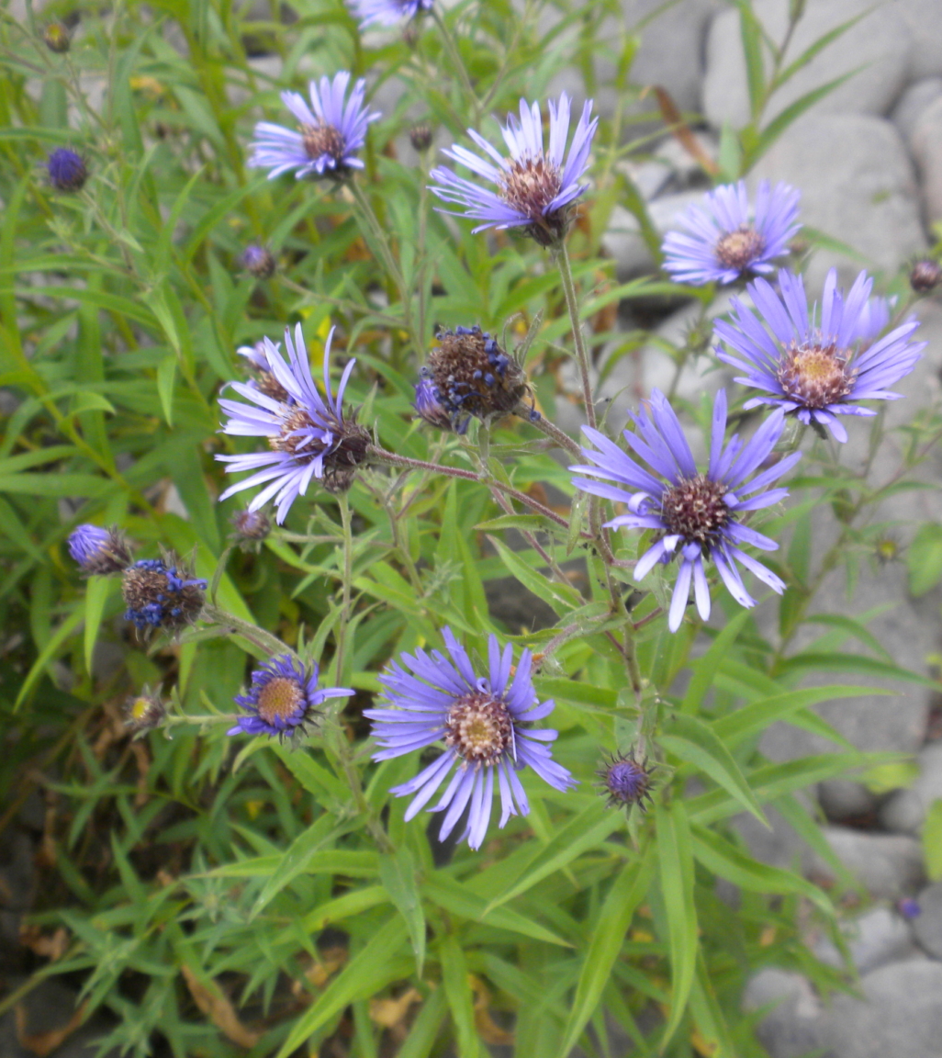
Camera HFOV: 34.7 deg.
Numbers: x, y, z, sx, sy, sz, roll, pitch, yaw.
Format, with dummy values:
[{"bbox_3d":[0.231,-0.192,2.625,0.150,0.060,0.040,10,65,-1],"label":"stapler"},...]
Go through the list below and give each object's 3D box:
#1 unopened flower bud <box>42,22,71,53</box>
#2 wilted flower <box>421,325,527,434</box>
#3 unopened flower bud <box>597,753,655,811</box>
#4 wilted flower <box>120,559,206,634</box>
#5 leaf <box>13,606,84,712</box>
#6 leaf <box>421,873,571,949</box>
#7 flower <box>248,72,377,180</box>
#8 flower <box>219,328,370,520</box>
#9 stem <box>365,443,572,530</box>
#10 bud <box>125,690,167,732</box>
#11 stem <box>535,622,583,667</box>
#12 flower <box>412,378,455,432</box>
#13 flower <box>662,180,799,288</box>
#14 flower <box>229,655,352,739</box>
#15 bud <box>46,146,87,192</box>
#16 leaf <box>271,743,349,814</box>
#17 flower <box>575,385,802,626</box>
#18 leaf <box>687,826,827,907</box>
[{"bbox_3d":[-0.138,-0.163,0.500,0.009,0.009,0.009,-10,34,6],"label":"unopened flower bud"},{"bbox_3d":[0.001,-0.035,0.345,0.021,0.021,0.021,-43,43,17],"label":"wilted flower"},{"bbox_3d":[0.033,0.054,0.325,0.012,0.011,0.012,8,74,8],"label":"unopened flower bud"},{"bbox_3d":[-0.074,0.016,0.365,0.018,0.017,0.017,9,33,-36],"label":"wilted flower"},{"bbox_3d":[-0.126,0.039,0.450,0.006,0.007,0.040,25,70,25],"label":"leaf"},{"bbox_3d":[0.007,0.106,0.420,0.049,0.006,0.010,26,48,15],"label":"leaf"},{"bbox_3d":[-0.044,-0.115,0.430,0.034,0.022,0.030,-12,44,14],"label":"flower"},{"bbox_3d":[-0.036,-0.022,0.310,0.025,0.038,0.036,13,37,-25],"label":"flower"},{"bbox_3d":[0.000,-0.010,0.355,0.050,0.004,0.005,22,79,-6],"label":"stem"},{"bbox_3d":[-0.073,0.041,0.340,0.009,0.009,0.009,13,24,-48],"label":"bud"},{"bbox_3d":[0.021,0.028,0.365,0.003,0.003,0.016,38,66,25],"label":"stem"},{"bbox_3d":[-0.008,-0.027,0.330,0.010,0.012,0.010,-25,23,22],"label":"flower"},{"bbox_3d":[0.085,-0.096,0.490,0.044,0.017,0.040,-7,54,9],"label":"flower"},{"bbox_3d":[-0.044,0.041,0.365,0.028,0.013,0.019,24,91,24],"label":"flower"},{"bbox_3d":[-0.124,-0.110,0.460,0.012,0.013,0.012,-22,35,13],"label":"bud"},{"bbox_3d":[-0.042,0.065,0.390,0.025,0.004,0.007,42,60,-15],"label":"leaf"},{"bbox_3d":[0.045,-0.004,0.320,0.048,0.019,0.050,-2,72,7],"label":"flower"},{"bbox_3d":[0.079,0.092,0.410,0.044,0.009,0.010,31,52,13],"label":"leaf"}]

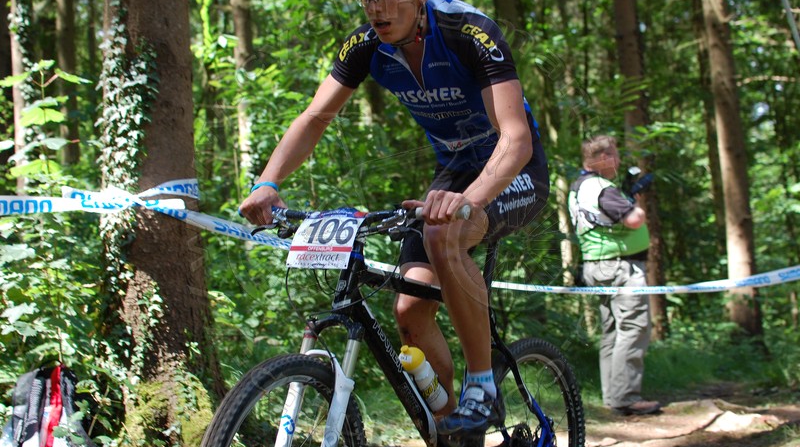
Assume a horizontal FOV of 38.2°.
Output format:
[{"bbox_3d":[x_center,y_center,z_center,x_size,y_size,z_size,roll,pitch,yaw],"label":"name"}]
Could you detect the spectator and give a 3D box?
[{"bbox_3d":[1.380,0.328,7.420,0.500,1.780,0.540,-2,-5,-25],"label":"spectator"}]

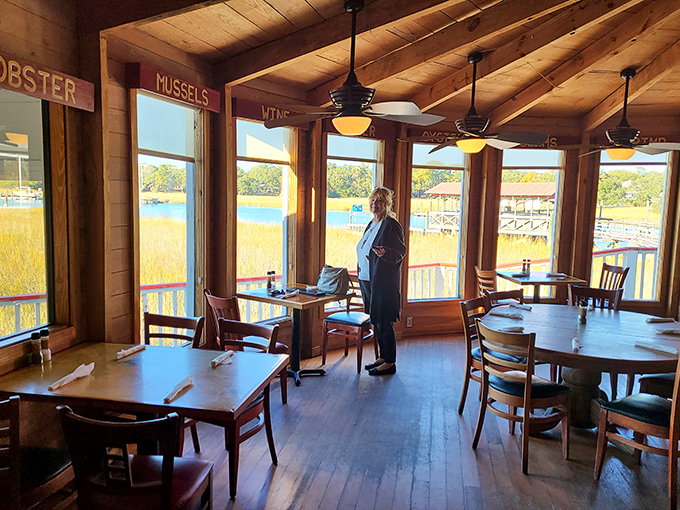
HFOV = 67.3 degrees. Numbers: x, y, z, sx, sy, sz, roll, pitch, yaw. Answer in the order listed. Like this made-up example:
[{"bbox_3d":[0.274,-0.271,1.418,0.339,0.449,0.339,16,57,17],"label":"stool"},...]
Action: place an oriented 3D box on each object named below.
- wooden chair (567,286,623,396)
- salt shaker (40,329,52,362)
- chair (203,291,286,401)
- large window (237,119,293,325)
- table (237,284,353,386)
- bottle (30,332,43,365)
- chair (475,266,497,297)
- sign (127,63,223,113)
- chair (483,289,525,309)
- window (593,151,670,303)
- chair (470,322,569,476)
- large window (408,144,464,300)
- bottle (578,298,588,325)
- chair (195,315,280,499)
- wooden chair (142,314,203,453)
[{"bbox_3d":[2.173,0.735,4.459,0.440,0.880,0.480,5,7,32],"label":"wooden chair"},{"bbox_3d":[-1.460,0.446,2.535,0.046,0.155,0.046,1,6,0],"label":"salt shaker"},{"bbox_3d":[-0.707,0.720,3.932,0.440,0.880,0.480,7,8,44],"label":"chair"},{"bbox_3d":[-0.681,-0.265,4.644,0.120,1.810,0.690,7,8,44],"label":"large window"},{"bbox_3d":[-0.390,0.716,4.572,0.720,0.750,0.720,6,7,35],"label":"table"},{"bbox_3d":[-1.494,0.455,2.522,0.052,0.155,0.052,-2,7,-31],"label":"bottle"},{"bbox_3d":[1.877,0.585,6.003,0.470,0.860,0.430,0,6,-13],"label":"chair"},{"bbox_3d":[-1.131,-1.148,3.557,0.120,0.165,0.750,4,6,27],"label":"sign"},{"bbox_3d":[1.474,0.740,4.222,0.430,0.860,0.480,-1,6,-19],"label":"chair"},{"bbox_3d":[3.492,-0.323,6.214,0.796,1.813,0.100,1,6,-2],"label":"window"},{"bbox_3d":[1.155,0.843,3.231,0.460,0.860,0.440,-2,7,-34],"label":"chair"},{"bbox_3d":[1.149,-0.354,5.981,0.740,1.810,0.120,0,6,-18],"label":"large window"},{"bbox_3d":[1.735,0.404,3.633,0.055,0.165,0.055,4,7,26],"label":"bottle"},{"bbox_3d":[-0.626,0.832,2.915,0.430,0.860,0.470,4,7,23],"label":"chair"},{"bbox_3d":[-1.070,0.814,2.988,0.430,0.860,0.470,2,6,8],"label":"wooden chair"}]

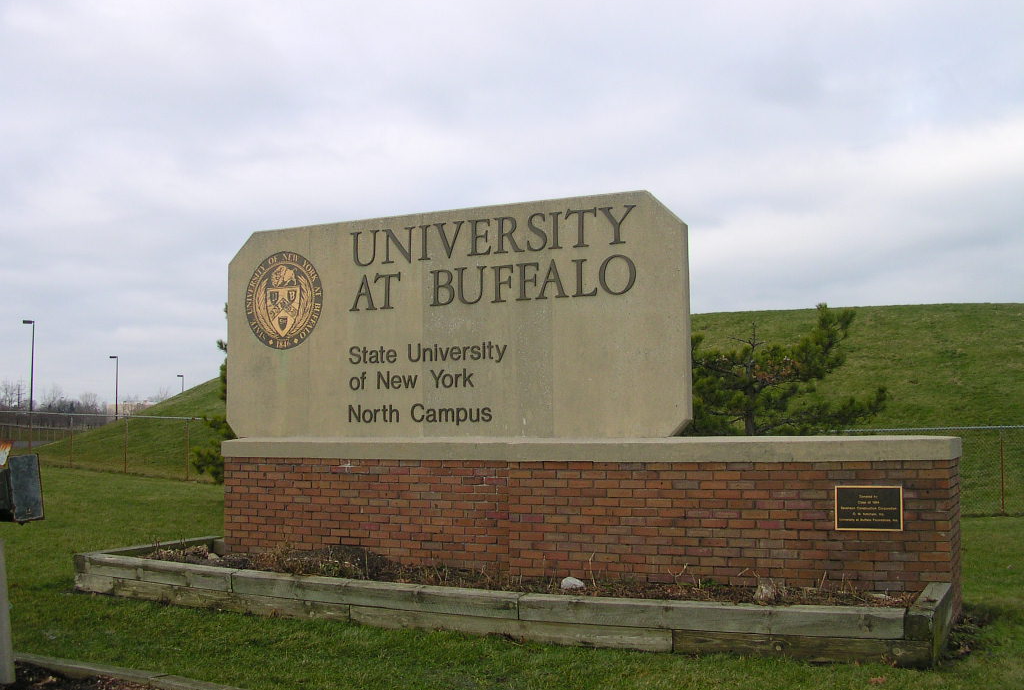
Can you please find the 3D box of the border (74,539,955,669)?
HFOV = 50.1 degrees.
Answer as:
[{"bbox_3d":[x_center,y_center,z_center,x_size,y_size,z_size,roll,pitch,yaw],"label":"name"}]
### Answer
[{"bbox_3d":[-0.149,1.832,8.239,6.520,0.305,2.230,-3,-5,26],"label":"border"}]

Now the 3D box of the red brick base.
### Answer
[{"bbox_3d":[0.272,1.450,8.856,6.280,1.065,0.850,-3,-5,26],"label":"red brick base"}]

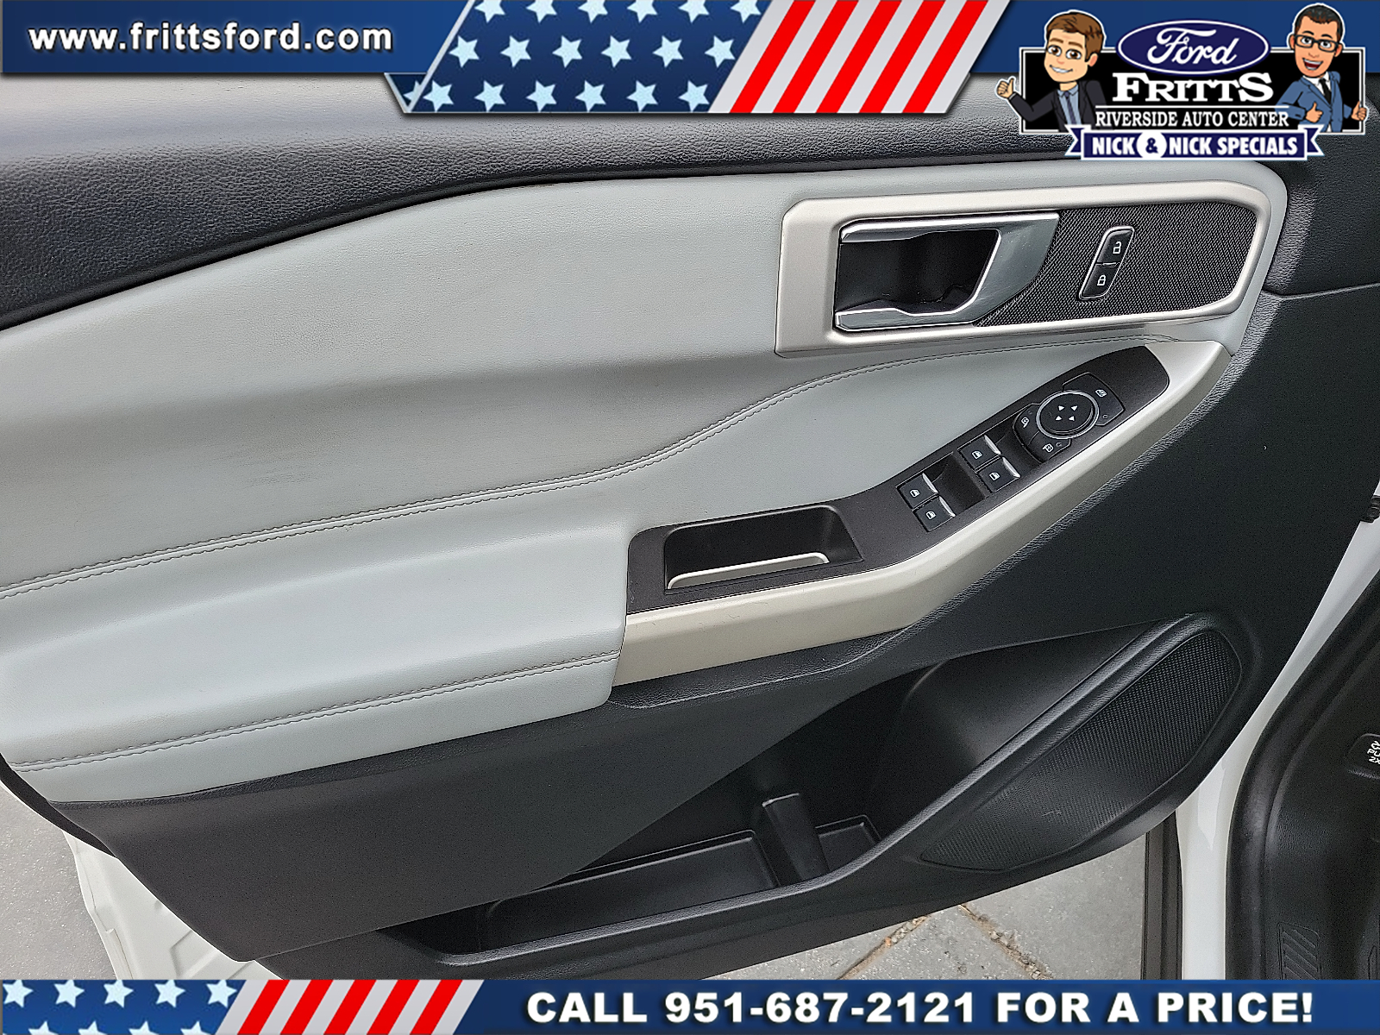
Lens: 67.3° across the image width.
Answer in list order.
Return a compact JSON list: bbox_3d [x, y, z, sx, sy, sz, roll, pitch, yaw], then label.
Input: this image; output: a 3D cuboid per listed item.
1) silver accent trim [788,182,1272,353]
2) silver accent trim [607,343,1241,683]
[{"bbox_3d":[0.208,-0.156,0.637,0.321,0.095,0.038,-5,30,-8],"label":"silver accent trim"},{"bbox_3d":[0.154,-0.003,0.650,0.416,0.171,0.083,-5,30,-8],"label":"silver accent trim"}]

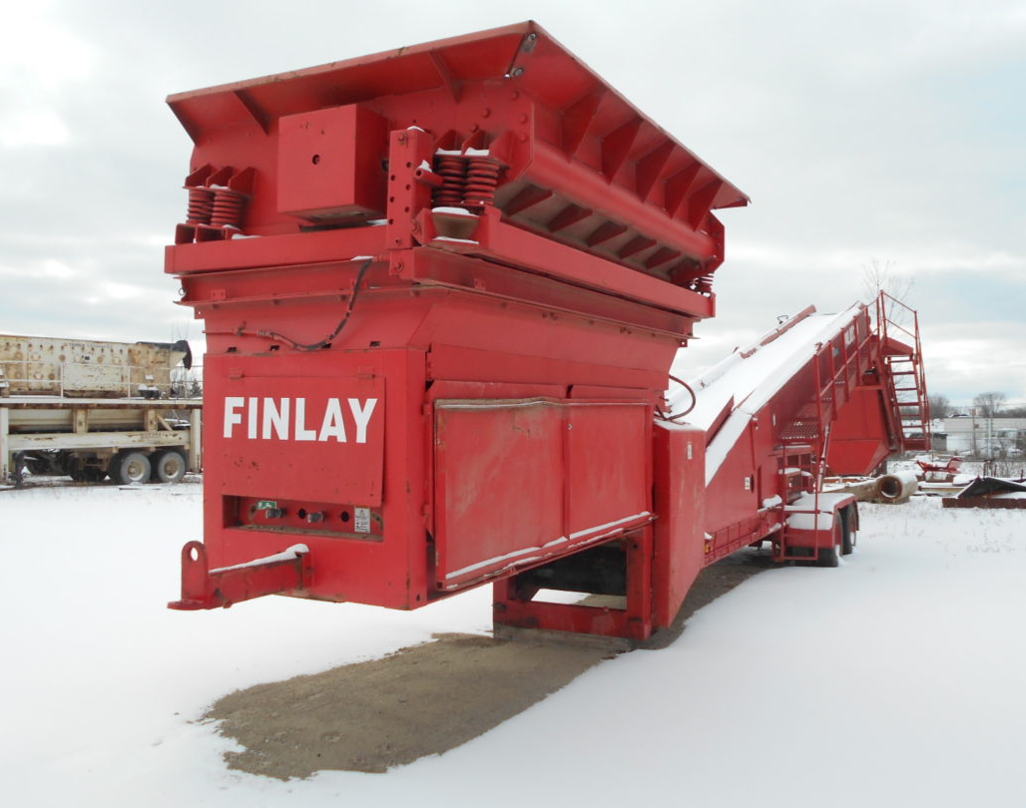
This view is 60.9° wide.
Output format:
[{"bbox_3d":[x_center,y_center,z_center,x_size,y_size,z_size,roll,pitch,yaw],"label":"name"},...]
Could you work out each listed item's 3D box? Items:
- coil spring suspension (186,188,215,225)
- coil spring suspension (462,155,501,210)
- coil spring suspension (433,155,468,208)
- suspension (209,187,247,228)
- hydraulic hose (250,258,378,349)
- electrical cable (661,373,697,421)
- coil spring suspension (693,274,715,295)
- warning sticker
[{"bbox_3d":[-2.105,-1.325,5.875,0.178,0.280,0.178,1,0,27],"label":"coil spring suspension"},{"bbox_3d":[-0.176,-1.258,4.960,0.178,0.280,0.178,1,0,27],"label":"coil spring suspension"},{"bbox_3d":[-0.368,-1.294,5.060,0.178,0.280,0.178,1,0,0],"label":"coil spring suspension"},{"bbox_3d":[-1.892,-1.289,5.760,0.178,0.280,0.178,1,0,27],"label":"suspension"},{"bbox_3d":[-1.200,-0.587,5.150,0.840,0.520,0.160,1,0,27],"label":"hydraulic hose"},{"bbox_3d":[1.706,-0.067,8.950,0.320,0.470,0.320,1,0,27],"label":"electrical cable"},{"bbox_3d":[1.945,-1.216,8.850,0.178,0.280,0.178,1,0,27],"label":"coil spring suspension"},{"bbox_3d":[-0.910,0.707,5.285,0.120,0.150,0.005,1,0,27],"label":"warning sticker"}]

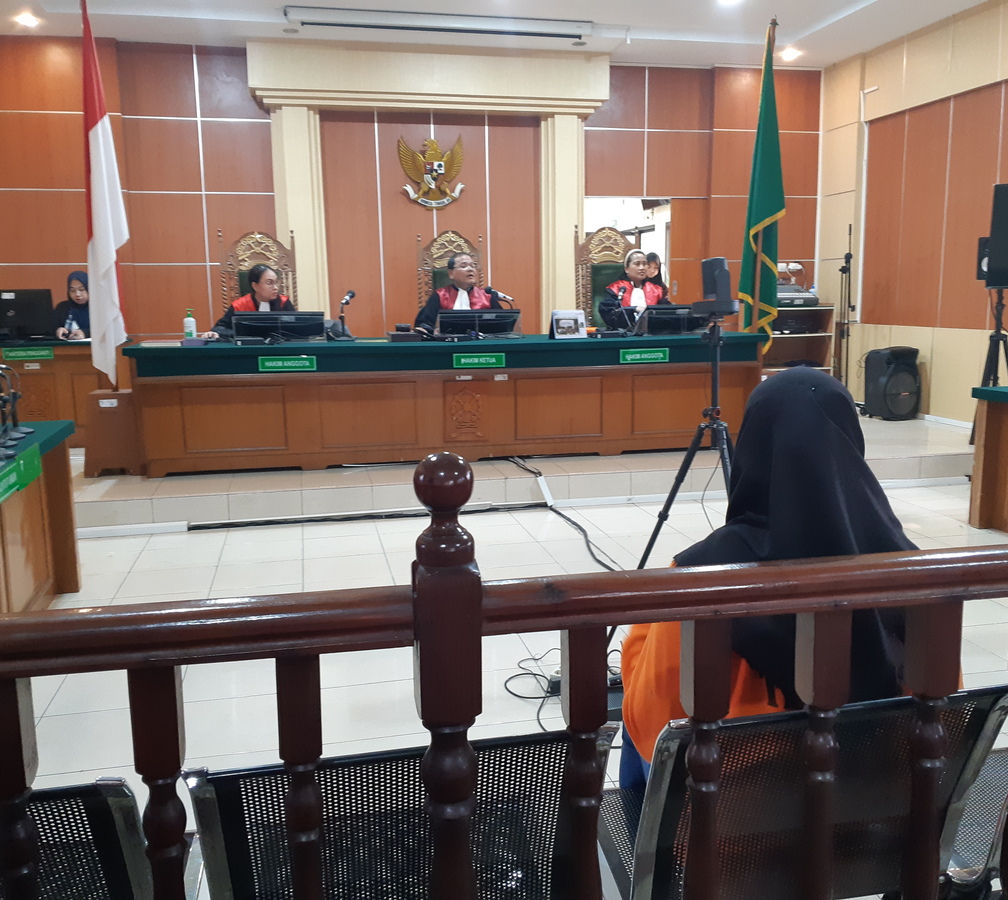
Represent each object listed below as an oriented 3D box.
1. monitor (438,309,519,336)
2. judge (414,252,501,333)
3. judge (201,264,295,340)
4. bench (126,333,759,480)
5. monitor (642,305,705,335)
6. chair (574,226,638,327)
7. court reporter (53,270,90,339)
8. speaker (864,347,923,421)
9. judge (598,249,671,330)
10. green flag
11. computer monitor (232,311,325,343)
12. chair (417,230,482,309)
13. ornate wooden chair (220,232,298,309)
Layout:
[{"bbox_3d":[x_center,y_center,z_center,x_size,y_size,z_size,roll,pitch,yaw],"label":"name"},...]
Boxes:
[{"bbox_3d":[-0.186,-0.891,6.322,0.560,0.290,0.070,-3,50,-12],"label":"monitor"},{"bbox_3d":[-0.331,-0.765,6.718,0.620,1.385,0.720,-2,10,-7],"label":"judge"},{"bbox_3d":[-1.782,-0.652,6.407,0.640,1.307,0.720,-6,11,-26],"label":"judge"},{"bbox_3d":[-0.293,-0.369,6.211,4.155,0.776,0.860,-3,10,-12],"label":"bench"},{"bbox_3d":[1.226,-0.954,6.630,0.560,0.290,0.070,-3,50,-12],"label":"monitor"},{"bbox_3d":[0.894,-0.974,7.179,0.610,1.609,0.640,-3,10,-12],"label":"chair"},{"bbox_3d":[-3.180,-0.698,6.809,0.520,1.296,0.650,-4,10,-17],"label":"court reporter"},{"bbox_3d":[3.211,-0.552,7.469,0.360,0.600,0.340,-2,10,-9],"label":"speaker"},{"bbox_3d":[1.031,-0.843,7.014,0.580,1.404,0.720,0,10,1],"label":"judge"},{"bbox_3d":[1.843,-1.877,6.432,0.300,2.260,0.250,-3,10,-12],"label":"green flag"},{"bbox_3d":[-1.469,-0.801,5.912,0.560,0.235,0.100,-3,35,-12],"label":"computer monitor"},{"bbox_3d":[-0.367,-0.889,6.907,0.600,1.567,0.640,-3,10,-12],"label":"chair"},{"bbox_3d":[-1.780,-0.817,6.598,0.610,1.567,0.640,-3,10,-12],"label":"ornate wooden chair"}]

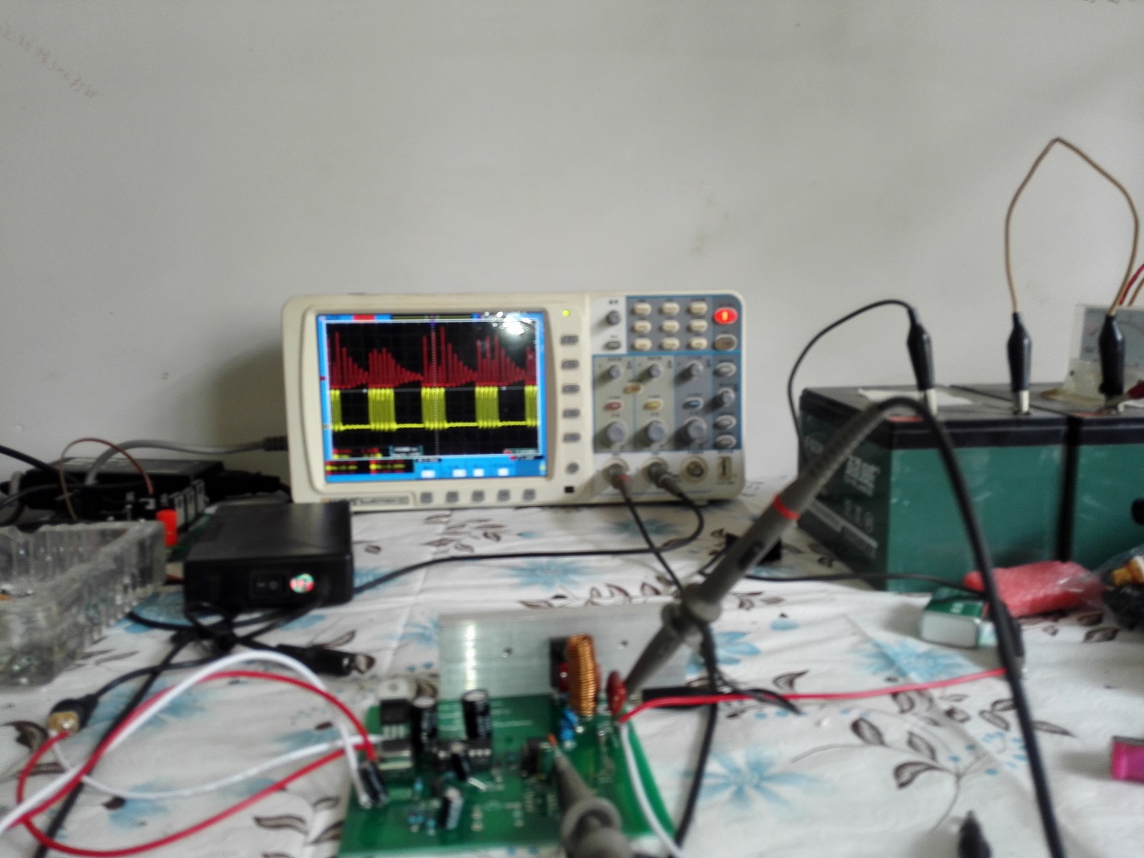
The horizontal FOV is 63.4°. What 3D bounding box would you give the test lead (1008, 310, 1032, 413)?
[{"bbox_3d":[0.246,-0.035,0.508,0.013,0.056,0.011,-8,8,-3],"label":"test lead"}]

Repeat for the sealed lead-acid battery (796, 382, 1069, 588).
[{"bbox_3d":[0.215,0.031,0.576,0.099,0.097,0.151,-1,8,-4],"label":"sealed lead-acid battery"}]

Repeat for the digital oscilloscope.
[{"bbox_3d":[-0.041,-0.025,0.722,0.340,0.157,0.072,-1,7,-5],"label":"digital oscilloscope"}]

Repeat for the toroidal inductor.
[{"bbox_3d":[0.004,0.095,0.354,0.012,0.030,0.030,-7,8,-3],"label":"toroidal inductor"}]

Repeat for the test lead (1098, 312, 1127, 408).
[{"bbox_3d":[0.299,-0.037,0.511,0.013,0.053,0.011,-6,8,-4],"label":"test lead"}]

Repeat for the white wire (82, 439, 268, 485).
[{"bbox_3d":[-0.305,0.025,0.711,0.134,0.034,0.060,-1,8,0],"label":"white wire"}]

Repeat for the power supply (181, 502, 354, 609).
[{"bbox_3d":[-0.177,0.073,0.558,0.085,0.027,0.132,-3,9,-13],"label":"power supply"}]

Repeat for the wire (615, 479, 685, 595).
[{"bbox_3d":[0.048,0.061,0.601,0.026,0.034,0.160,-2,8,-7],"label":"wire"}]

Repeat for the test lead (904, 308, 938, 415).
[{"bbox_3d":[0.191,-0.036,0.504,0.013,0.060,0.011,-15,8,-2],"label":"test lead"}]

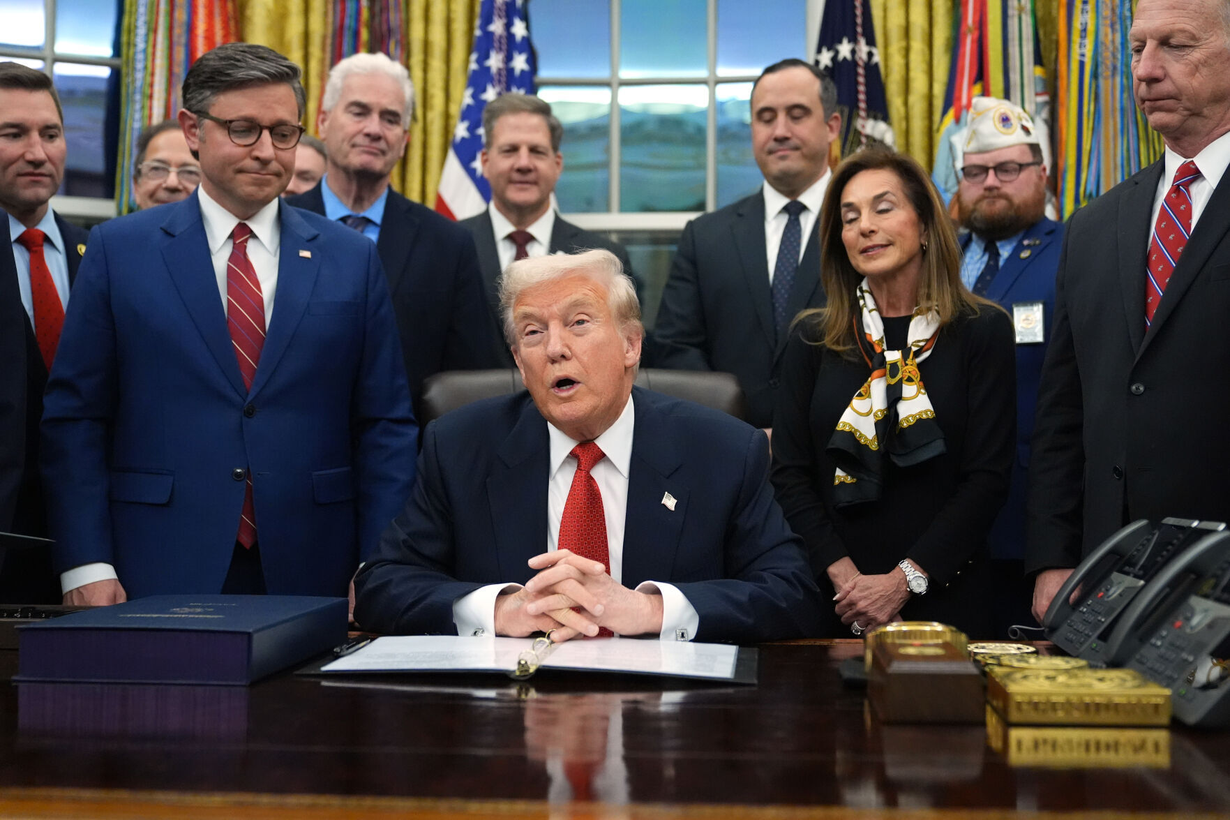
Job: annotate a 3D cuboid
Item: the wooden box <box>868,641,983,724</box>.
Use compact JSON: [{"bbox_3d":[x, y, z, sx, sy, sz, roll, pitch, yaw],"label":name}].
[{"bbox_3d":[0.311,0.276,1.490,0.098,0.058,0.155,0,-1,3],"label":"wooden box"}]

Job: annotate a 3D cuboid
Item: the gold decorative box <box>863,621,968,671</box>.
[{"bbox_3d":[0.341,0.280,1.663,0.120,0.058,0.130,0,-1,3],"label":"gold decorative box"}]

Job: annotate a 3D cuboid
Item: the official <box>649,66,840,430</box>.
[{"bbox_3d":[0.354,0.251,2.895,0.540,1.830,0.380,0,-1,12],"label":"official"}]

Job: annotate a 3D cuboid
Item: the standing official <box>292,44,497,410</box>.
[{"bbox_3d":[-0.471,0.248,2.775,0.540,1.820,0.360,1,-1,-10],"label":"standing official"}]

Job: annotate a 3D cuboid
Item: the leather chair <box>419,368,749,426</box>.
[{"bbox_3d":[-0.058,0.540,2.347,0.670,1.220,0.740,0,-1,2],"label":"leather chair"}]

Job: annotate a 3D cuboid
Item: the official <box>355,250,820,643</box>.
[{"bbox_3d":[-0.042,0.461,2.209,0.660,1.370,0.720,0,-1,2],"label":"official"}]

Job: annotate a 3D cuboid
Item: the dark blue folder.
[{"bbox_3d":[-0.526,0.279,1.816,0.281,0.060,0.365,0,-1,6],"label":"dark blue folder"}]

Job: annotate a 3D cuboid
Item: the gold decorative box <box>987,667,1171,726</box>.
[{"bbox_3d":[0.459,0.288,1.476,0.157,0.034,0.140,0,-1,3],"label":"gold decorative box"}]

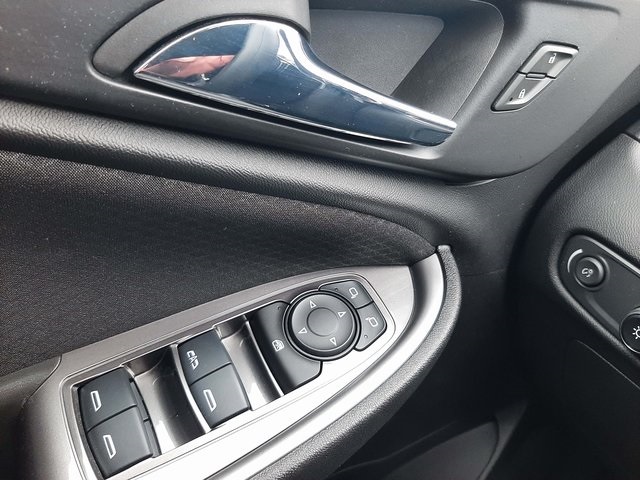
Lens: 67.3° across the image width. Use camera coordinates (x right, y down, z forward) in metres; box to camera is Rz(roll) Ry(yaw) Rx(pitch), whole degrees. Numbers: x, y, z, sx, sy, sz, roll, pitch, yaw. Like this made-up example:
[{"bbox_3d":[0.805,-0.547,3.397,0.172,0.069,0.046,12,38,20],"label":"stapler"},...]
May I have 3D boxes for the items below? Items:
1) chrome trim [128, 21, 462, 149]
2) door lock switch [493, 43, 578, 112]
[{"bbox_3d":[-0.003,-0.071,0.227,0.158,0.042,0.028,4,39,-26],"label":"chrome trim"},{"bbox_3d":[0.111,-0.086,0.253,0.026,0.046,0.010,14,34,-33],"label":"door lock switch"}]

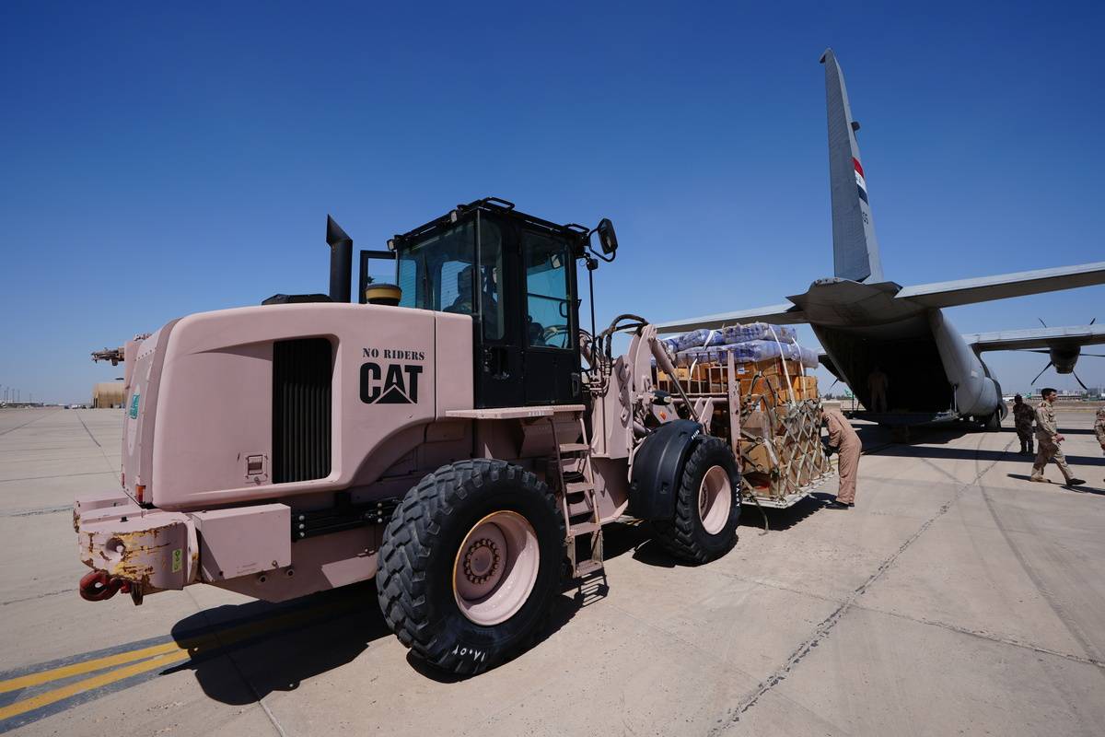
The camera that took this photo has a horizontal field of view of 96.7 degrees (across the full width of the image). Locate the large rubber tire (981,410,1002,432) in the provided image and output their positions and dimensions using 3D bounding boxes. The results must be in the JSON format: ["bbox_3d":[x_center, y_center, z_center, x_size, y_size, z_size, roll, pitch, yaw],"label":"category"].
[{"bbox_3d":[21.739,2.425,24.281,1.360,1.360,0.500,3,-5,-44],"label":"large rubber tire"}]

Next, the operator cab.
[{"bbox_3d":[-0.618,-0.444,4.685,1.340,1.650,1.360,3,-5,-44],"label":"operator cab"}]

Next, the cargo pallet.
[{"bbox_3d":[2.703,0.695,8.062,2.740,2.250,2.240,-4,0,44],"label":"cargo pallet"}]

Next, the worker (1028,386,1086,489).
[{"bbox_3d":[9.754,1.322,9.569,0.520,1.820,0.760,3,-5,-38],"label":"worker"}]

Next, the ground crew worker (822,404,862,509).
[{"bbox_3d":[4.415,1.390,7.770,0.780,1.550,0.550,-3,-4,28],"label":"ground crew worker"}]

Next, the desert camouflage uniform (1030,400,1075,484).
[{"bbox_3d":[9.704,1.377,9.568,0.480,1.520,0.620,3,-5,-38],"label":"desert camouflage uniform"}]

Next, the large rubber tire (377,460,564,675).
[{"bbox_3d":[-0.486,1.285,3.350,1.330,1.310,0.460,3,-5,-44],"label":"large rubber tire"}]

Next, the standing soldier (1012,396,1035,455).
[{"bbox_3d":[13.704,1.624,14.327,0.400,1.770,0.540,0,-4,-3],"label":"standing soldier"}]

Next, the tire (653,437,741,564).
[{"bbox_3d":[1.594,1.399,5.336,1.330,1.310,0.460,3,-5,-44],"label":"tire"}]

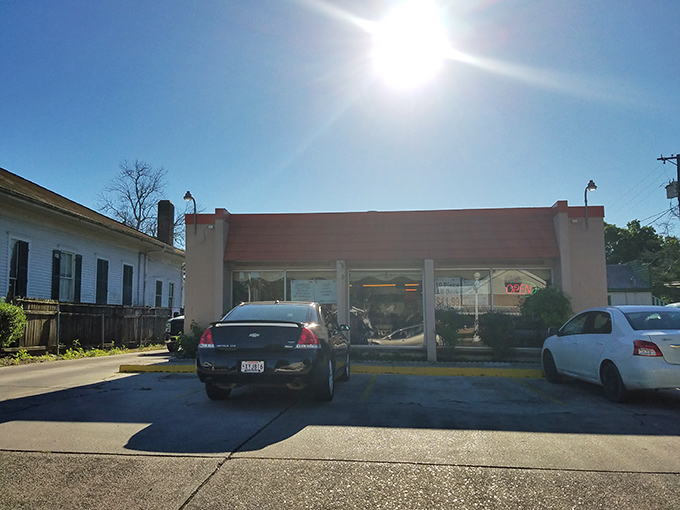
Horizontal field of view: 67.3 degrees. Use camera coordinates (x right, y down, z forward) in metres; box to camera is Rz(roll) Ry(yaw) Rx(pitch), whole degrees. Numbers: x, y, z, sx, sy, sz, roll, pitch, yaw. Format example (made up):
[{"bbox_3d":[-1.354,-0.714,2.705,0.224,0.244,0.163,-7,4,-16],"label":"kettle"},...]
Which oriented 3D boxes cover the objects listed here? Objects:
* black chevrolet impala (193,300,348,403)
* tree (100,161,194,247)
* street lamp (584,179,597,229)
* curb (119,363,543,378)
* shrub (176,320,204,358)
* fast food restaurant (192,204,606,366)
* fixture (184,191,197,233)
[{"bbox_3d":[-0.867,1.555,8.920,1.870,1.490,5.090,0,-7,5],"label":"black chevrolet impala"},{"bbox_3d":[-13.978,-0.658,36.381,7.200,12.850,7.000,0,-7,0],"label":"tree"},{"bbox_3d":[6.167,-1.243,12.573,0.280,1.150,0.580,-1,-7,6],"label":"street lamp"},{"bbox_3d":[-0.260,2.489,10.971,9.300,0.170,0.220,0,-7,5],"label":"curb"},{"bbox_3d":[-3.820,2.188,13.226,0.900,1.000,0.800,-1,-7,6],"label":"shrub"},{"bbox_3d":[1.708,1.336,17.403,10.790,3.930,10.000,-1,-7,6],"label":"fast food restaurant"},{"bbox_3d":[-3.962,-1.139,13.533,0.280,1.130,0.580,-1,-7,6],"label":"fixture"}]

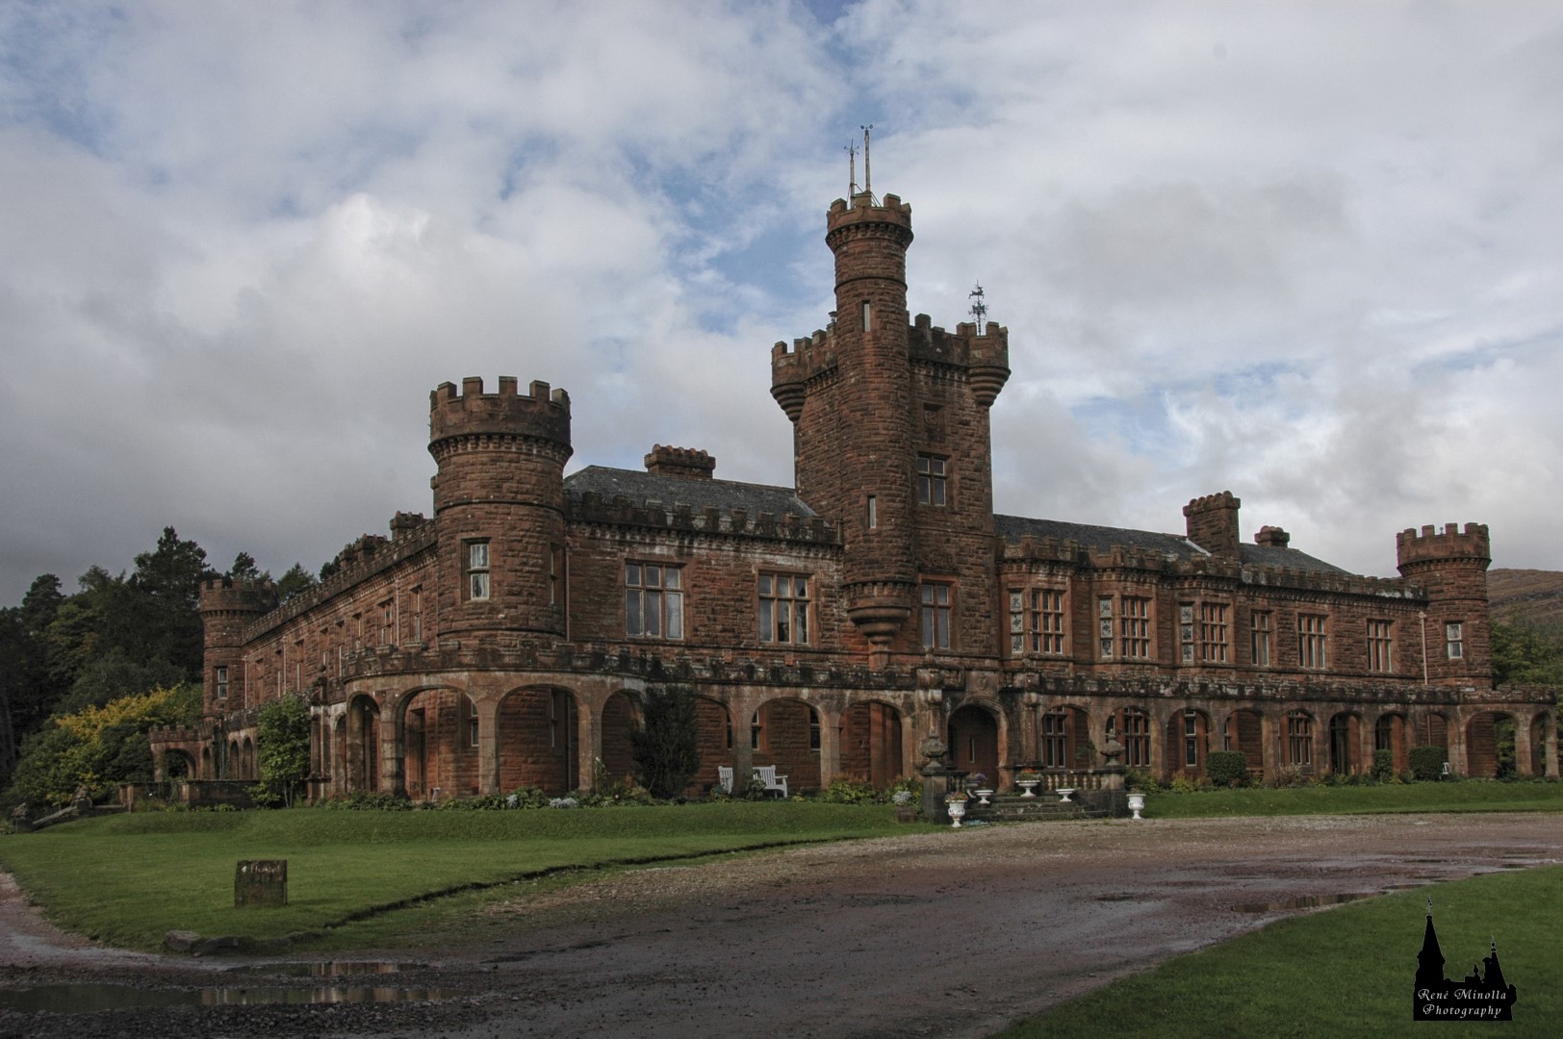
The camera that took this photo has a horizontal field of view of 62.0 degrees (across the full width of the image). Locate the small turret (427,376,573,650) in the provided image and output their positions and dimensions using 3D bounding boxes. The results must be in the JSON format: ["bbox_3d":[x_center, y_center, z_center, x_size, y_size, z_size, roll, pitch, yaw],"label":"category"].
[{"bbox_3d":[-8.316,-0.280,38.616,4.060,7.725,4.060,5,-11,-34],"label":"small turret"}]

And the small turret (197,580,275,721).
[{"bbox_3d":[-29.562,6.930,70.652,4.000,7.542,4.000,5,-11,-34],"label":"small turret"}]

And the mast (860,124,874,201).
[{"bbox_3d":[3.198,-13.173,48.227,0.450,3.075,0.400,5,-11,-34],"label":"mast"}]

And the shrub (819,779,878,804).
[{"bbox_3d":[1.979,7.933,38.003,1.800,0.733,1.000,5,-11,-34],"label":"shrub"}]

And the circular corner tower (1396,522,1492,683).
[{"bbox_3d":[32.354,4.199,63.477,4.050,7.594,4.050,5,-11,-34],"label":"circular corner tower"}]

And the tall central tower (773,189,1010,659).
[{"bbox_3d":[3.959,-3.034,49.613,7.300,17.106,7.100,5,-11,-34],"label":"tall central tower"}]

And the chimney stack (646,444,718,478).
[{"bbox_3d":[-3.679,-2.002,46.972,2.400,1.316,0.900,5,-11,-34],"label":"chimney stack"}]

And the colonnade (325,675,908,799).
[{"bbox_3d":[-4.431,6.590,38.995,16.600,3.211,6.800,5,-11,-34],"label":"colonnade"}]

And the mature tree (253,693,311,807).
[{"bbox_3d":[-15.127,6.986,39.464,1.800,3.432,1.700,5,-11,-34],"label":"mature tree"}]

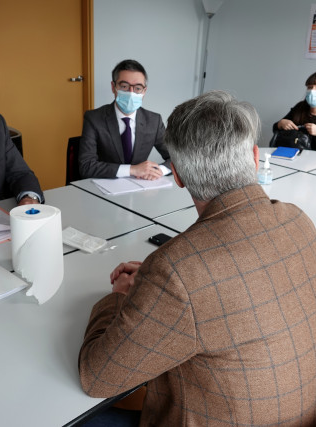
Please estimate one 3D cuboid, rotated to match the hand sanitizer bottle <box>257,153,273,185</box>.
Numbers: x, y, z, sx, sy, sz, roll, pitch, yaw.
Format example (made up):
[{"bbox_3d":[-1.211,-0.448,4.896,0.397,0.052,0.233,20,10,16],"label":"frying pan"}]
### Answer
[{"bbox_3d":[0.572,-0.239,2.246,0.078,0.160,0.058,-3,23,-15],"label":"hand sanitizer bottle"}]

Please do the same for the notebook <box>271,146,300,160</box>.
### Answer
[{"bbox_3d":[0.860,-0.402,2.875,0.145,0.020,0.265,13,24,22],"label":"notebook"}]

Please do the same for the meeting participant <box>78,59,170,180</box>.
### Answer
[{"bbox_3d":[-0.143,-0.109,2.268,0.560,1.308,0.680,-5,23,-19],"label":"meeting participant"}]

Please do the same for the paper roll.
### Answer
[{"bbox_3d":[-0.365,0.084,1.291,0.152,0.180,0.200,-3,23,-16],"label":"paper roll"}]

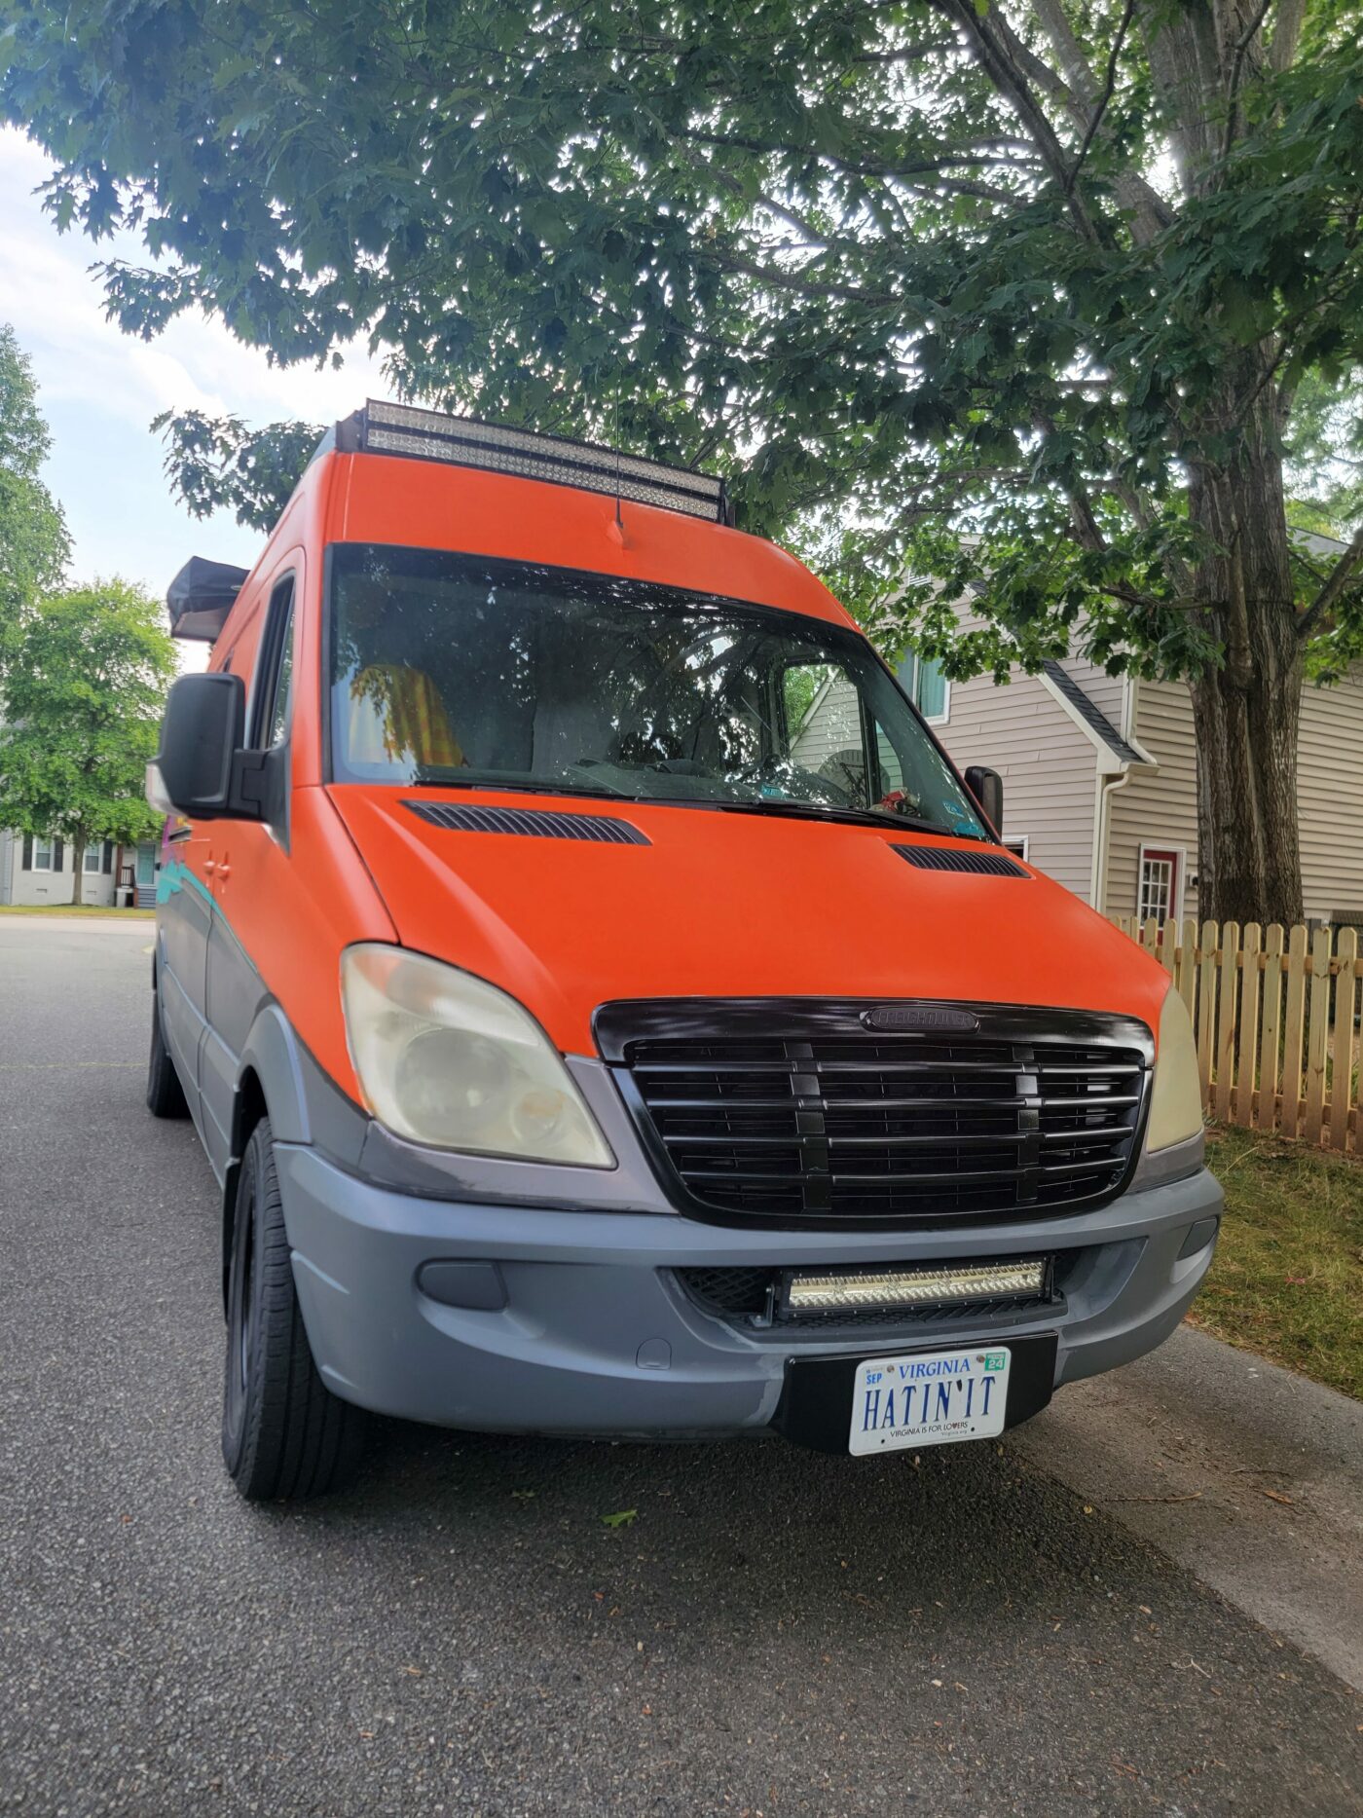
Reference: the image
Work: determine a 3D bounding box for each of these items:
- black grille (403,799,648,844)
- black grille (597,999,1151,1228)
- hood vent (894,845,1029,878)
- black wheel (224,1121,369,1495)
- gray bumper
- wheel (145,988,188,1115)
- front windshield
[{"bbox_3d":[-0.302,-0.169,2.450,0.478,0.040,0.160,4,21,-11],"label":"black grille"},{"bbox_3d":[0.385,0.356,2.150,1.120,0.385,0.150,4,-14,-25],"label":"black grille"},{"bbox_3d":[0.656,-0.106,2.892,0.478,0.040,0.160,3,22,-38],"label":"hood vent"},{"bbox_3d":[-0.807,0.808,2.621,0.250,0.750,0.750,4,0,-25],"label":"black wheel"},{"bbox_3d":[0.294,0.666,2.303,1.940,0.410,0.600,4,0,-25],"label":"gray bumper"},{"bbox_3d":[-2.620,0.708,6.548,0.250,0.750,0.750,4,0,-25],"label":"wheel"},{"bbox_3d":[-0.027,-0.548,3.171,1.720,1.000,0.150,4,-45,-25],"label":"front windshield"}]

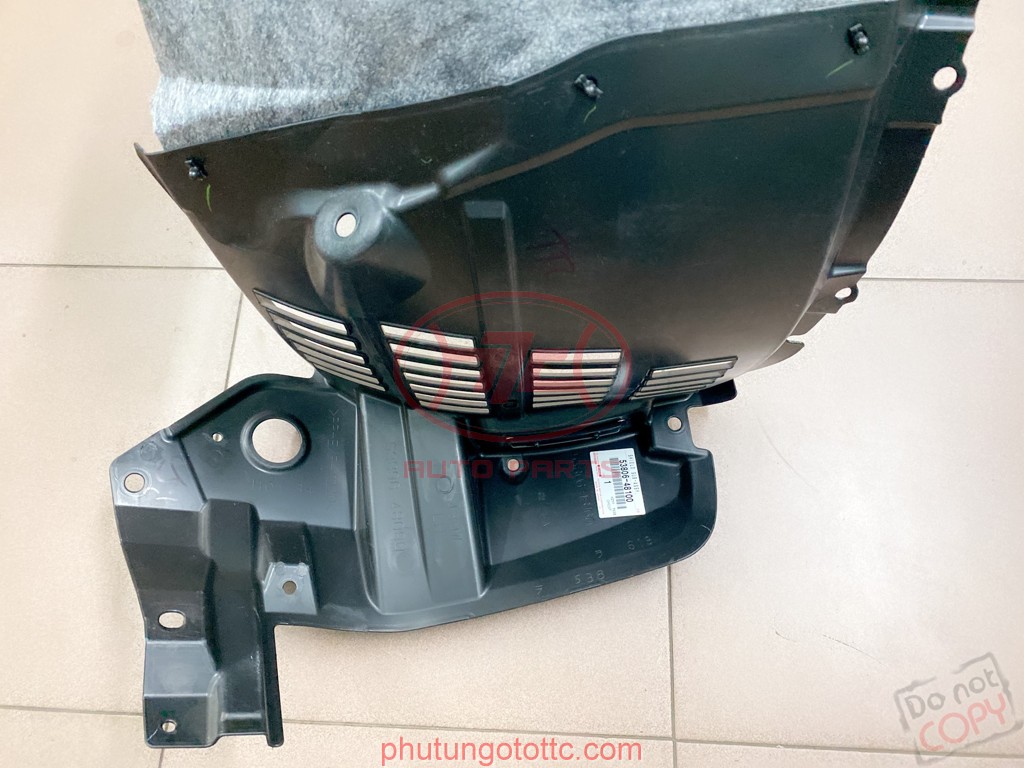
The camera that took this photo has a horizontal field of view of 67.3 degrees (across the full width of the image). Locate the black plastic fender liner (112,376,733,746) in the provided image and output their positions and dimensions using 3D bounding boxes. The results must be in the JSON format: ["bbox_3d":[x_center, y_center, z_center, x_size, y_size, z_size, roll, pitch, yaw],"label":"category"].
[{"bbox_3d":[-0.107,0.187,0.920,0.789,0.120,0.441,-2,71,2],"label":"black plastic fender liner"}]

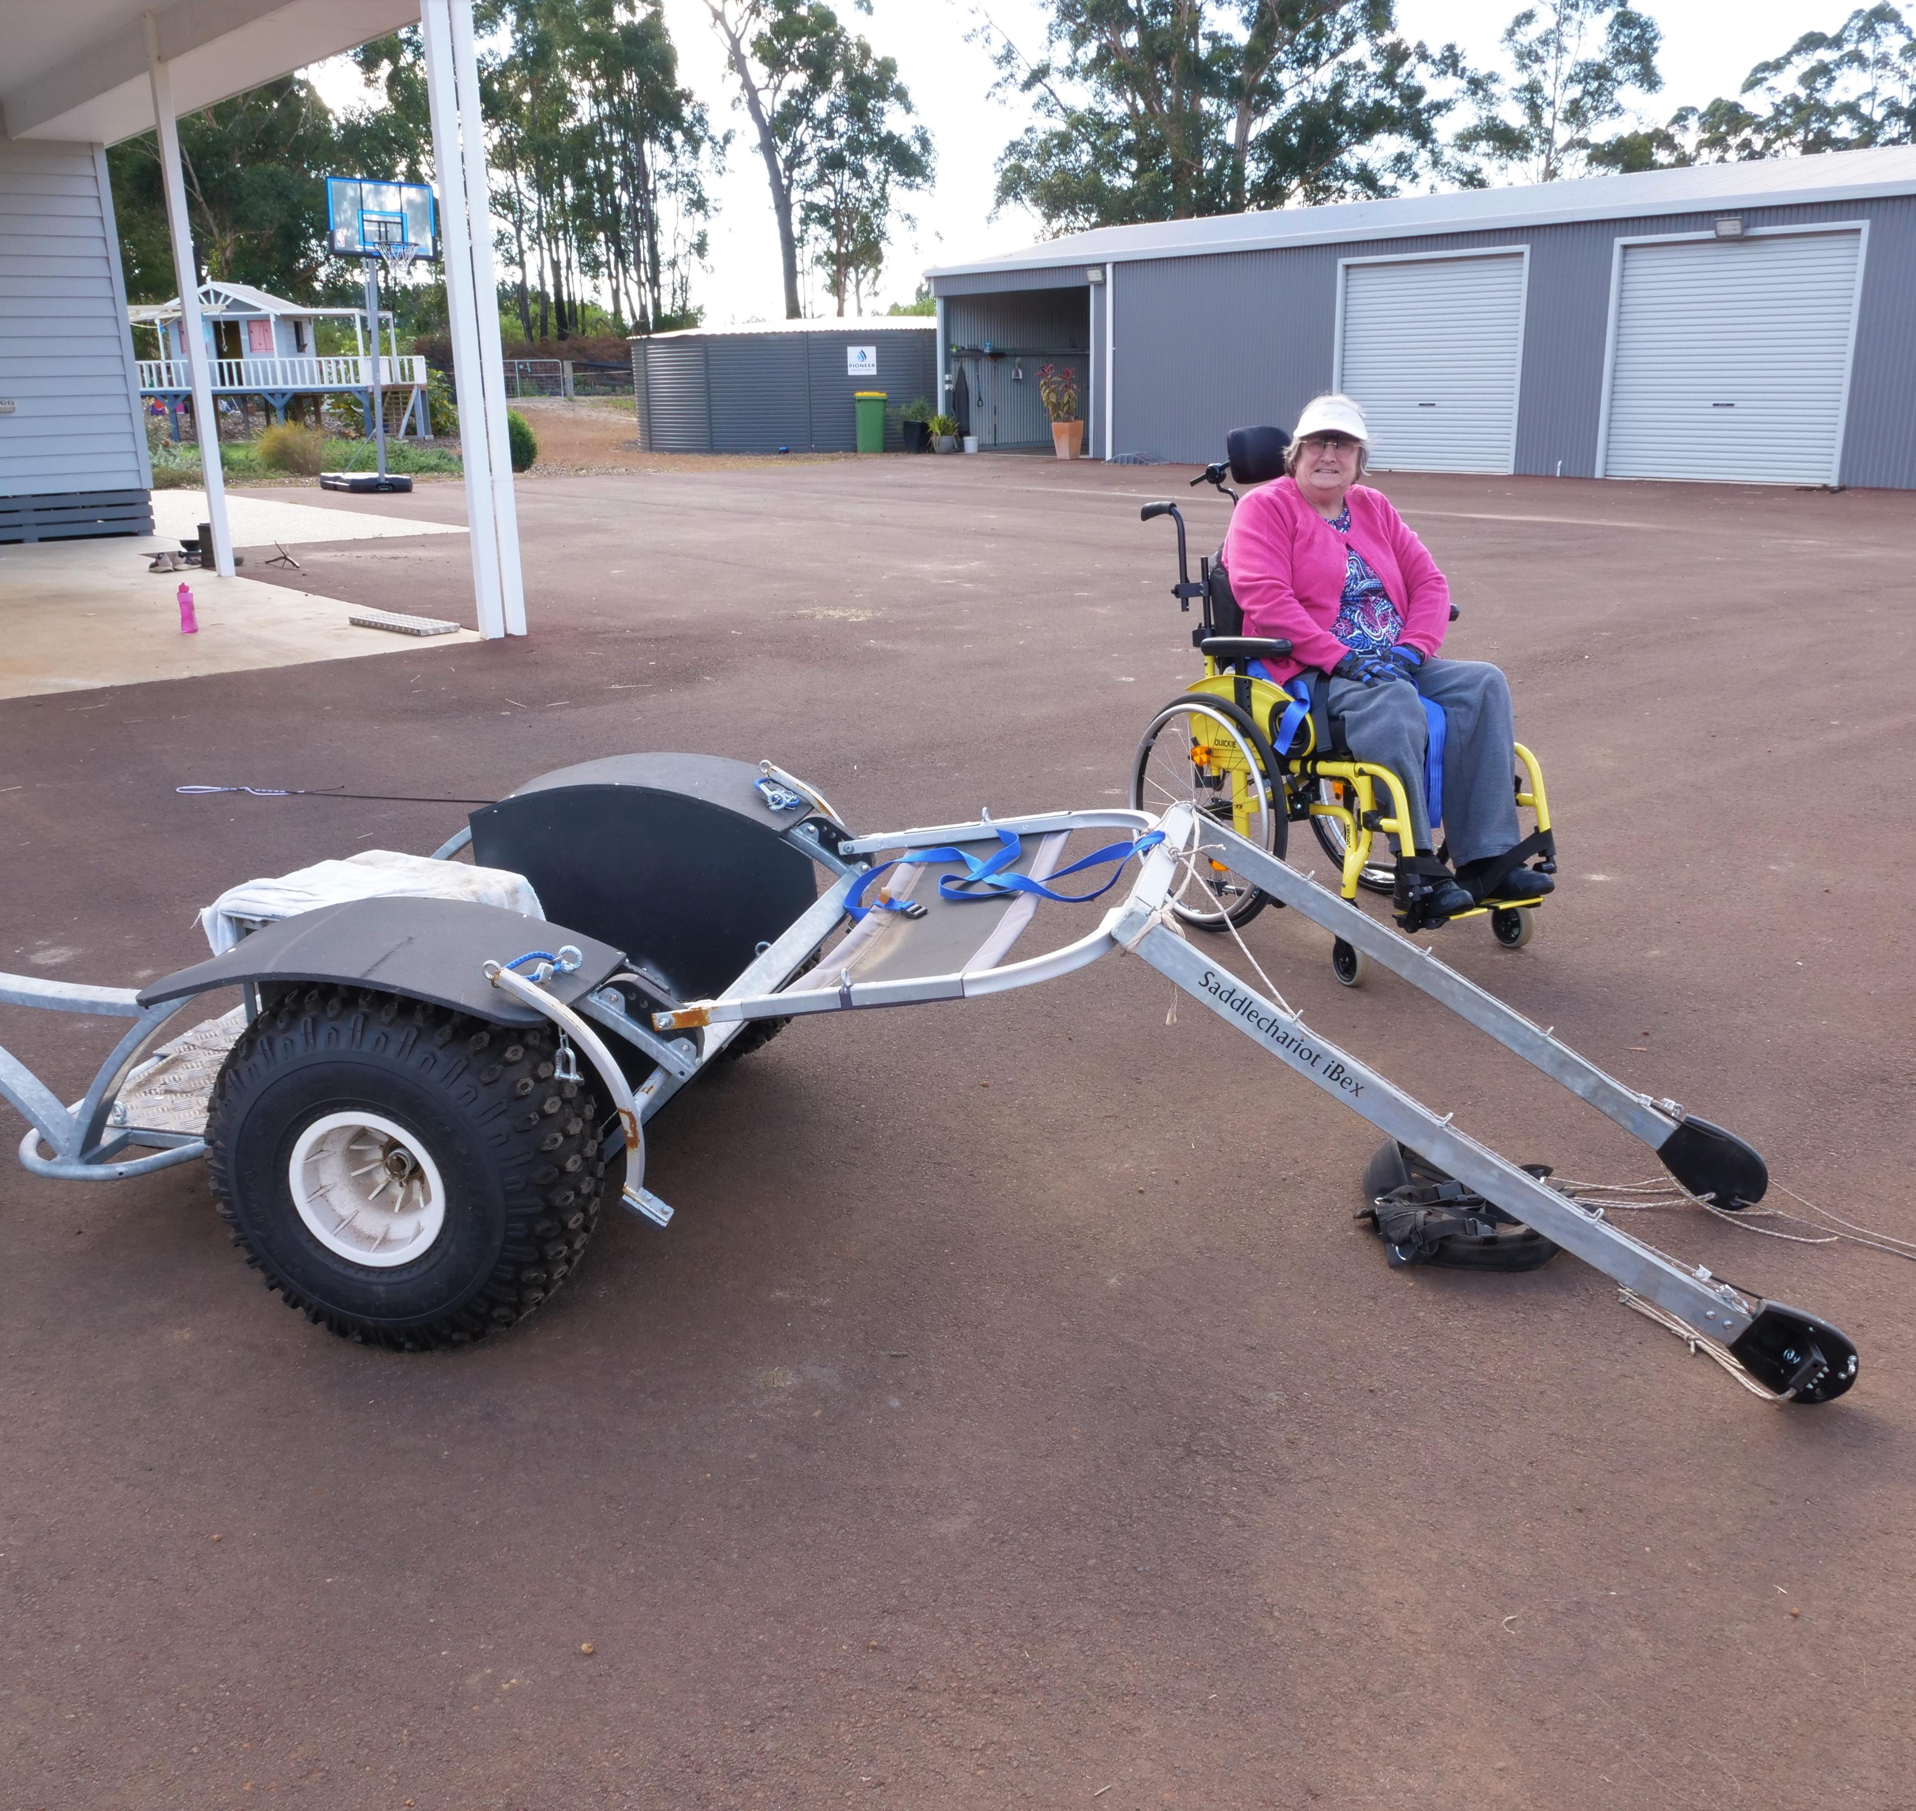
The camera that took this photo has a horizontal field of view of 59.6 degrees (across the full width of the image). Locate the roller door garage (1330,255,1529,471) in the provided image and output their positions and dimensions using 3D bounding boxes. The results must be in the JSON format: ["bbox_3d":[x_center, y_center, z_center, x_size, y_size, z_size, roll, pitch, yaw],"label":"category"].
[{"bbox_3d":[7.048,-8.149,25.196,0.180,3.116,3.288,-15,22,-39],"label":"roller door garage"}]

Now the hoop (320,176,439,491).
[{"bbox_3d":[-7.472,-7.272,21.599,1.320,3.620,1.850,-14,22,-38],"label":"hoop"}]

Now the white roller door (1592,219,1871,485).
[{"bbox_3d":[10.036,-7.148,21.906,0.180,3.132,3.284,-15,22,-39],"label":"white roller door"}]

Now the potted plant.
[{"bbox_3d":[1.962,-9.116,30.951,0.760,1.666,0.720,1,17,3],"label":"potted plant"}]

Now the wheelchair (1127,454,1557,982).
[{"bbox_3d":[0.944,-0.539,4.151,0.650,1.200,1.120,-10,19,-27],"label":"wheelchair"}]

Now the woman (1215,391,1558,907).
[{"bbox_3d":[1.051,-0.615,3.986,0.560,1.160,0.870,-10,19,-27],"label":"woman"}]

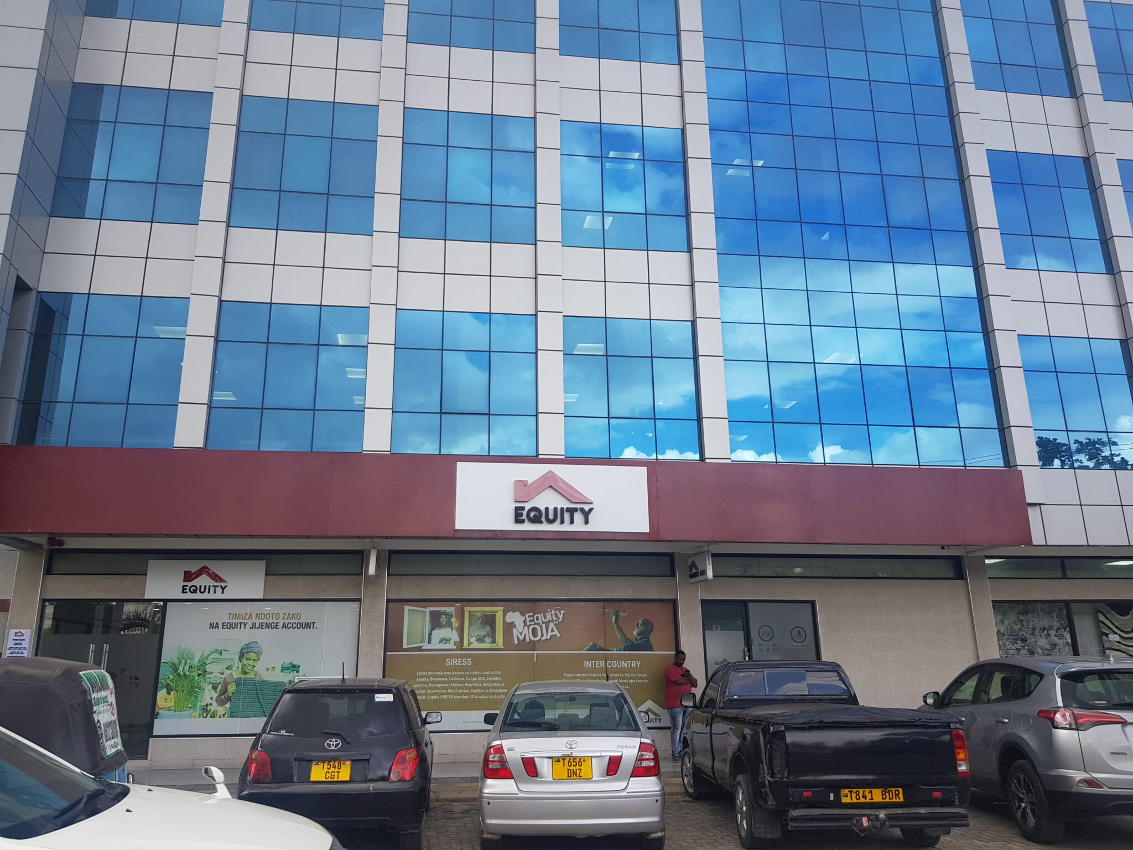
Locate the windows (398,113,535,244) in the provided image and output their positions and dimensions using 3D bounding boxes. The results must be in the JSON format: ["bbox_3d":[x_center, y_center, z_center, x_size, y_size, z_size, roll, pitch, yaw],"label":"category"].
[{"bbox_3d":[-1.668,-4.247,14.643,2.266,2.477,0.140,1,-16,-8],"label":"windows"}]

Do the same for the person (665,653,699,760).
[{"bbox_3d":[1.853,4.531,13.817,0.480,1.700,0.380,11,-19,-36],"label":"person"}]

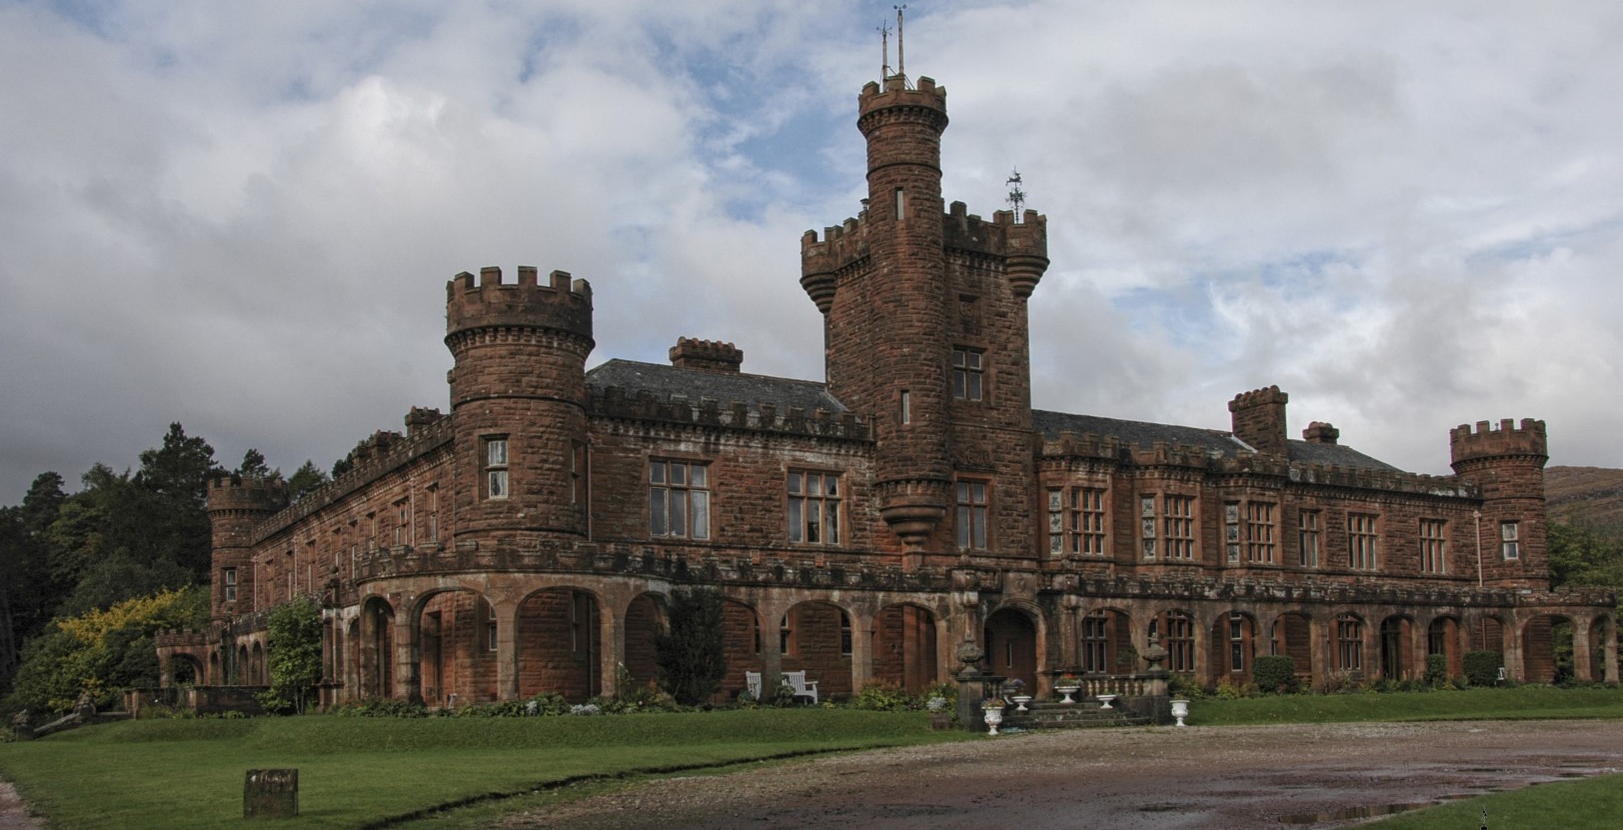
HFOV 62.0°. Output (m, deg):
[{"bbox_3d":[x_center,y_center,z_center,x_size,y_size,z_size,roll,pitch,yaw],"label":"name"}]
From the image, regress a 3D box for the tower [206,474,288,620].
[{"bbox_3d":[-29.562,6.930,70.652,4.000,7.542,4.000,5,-11,-34],"label":"tower"}]

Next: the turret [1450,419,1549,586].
[{"bbox_3d":[32.354,4.199,63.477,4.050,7.594,4.050,5,-11,-34],"label":"turret"}]

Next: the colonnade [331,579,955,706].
[{"bbox_3d":[-4.431,6.590,38.995,16.600,3.211,6.800,5,-11,-34],"label":"colonnade"}]

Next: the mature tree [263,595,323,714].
[{"bbox_3d":[-15.127,6.986,39.464,1.800,3.432,1.700,5,-11,-34],"label":"mature tree"}]

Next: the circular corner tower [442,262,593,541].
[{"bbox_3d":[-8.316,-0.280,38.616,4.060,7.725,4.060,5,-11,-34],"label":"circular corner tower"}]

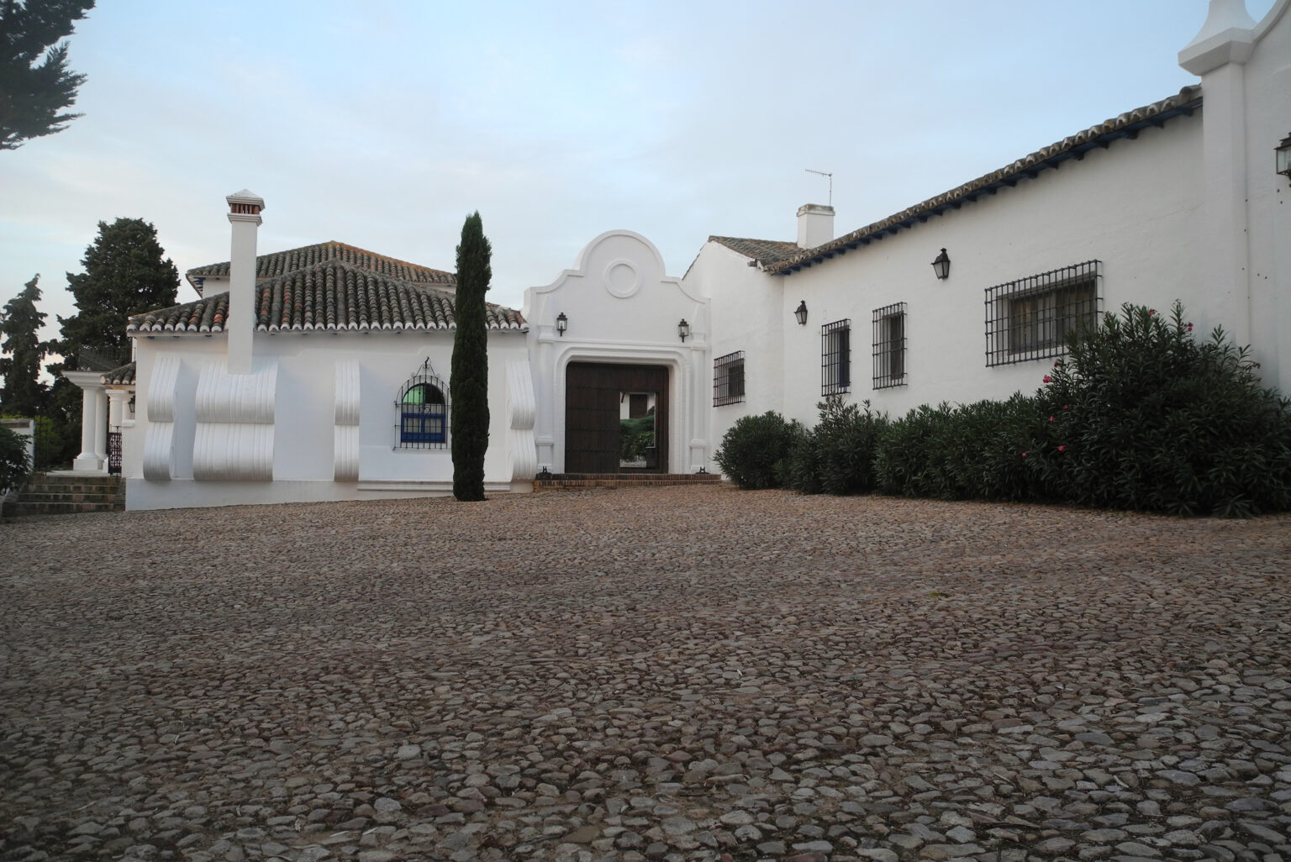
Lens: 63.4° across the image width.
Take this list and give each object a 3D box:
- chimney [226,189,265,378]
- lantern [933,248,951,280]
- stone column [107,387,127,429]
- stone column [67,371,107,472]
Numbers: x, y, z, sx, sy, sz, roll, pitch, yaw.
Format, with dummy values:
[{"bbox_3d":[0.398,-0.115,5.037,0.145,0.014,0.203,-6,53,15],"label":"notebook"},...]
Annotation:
[{"bbox_3d":[-9.339,-3.462,24.319,0.800,4.380,0.800,1,-3,-16],"label":"chimney"},{"bbox_3d":[5.094,-2.866,17.959,0.220,0.550,0.300,1,-3,-19],"label":"lantern"},{"bbox_3d":[-13.768,-0.120,27.181,0.480,2.050,0.480,1,-3,-16],"label":"stone column"},{"bbox_3d":[-14.006,-0.243,26.200,0.800,2.530,0.800,1,-3,-16],"label":"stone column"}]

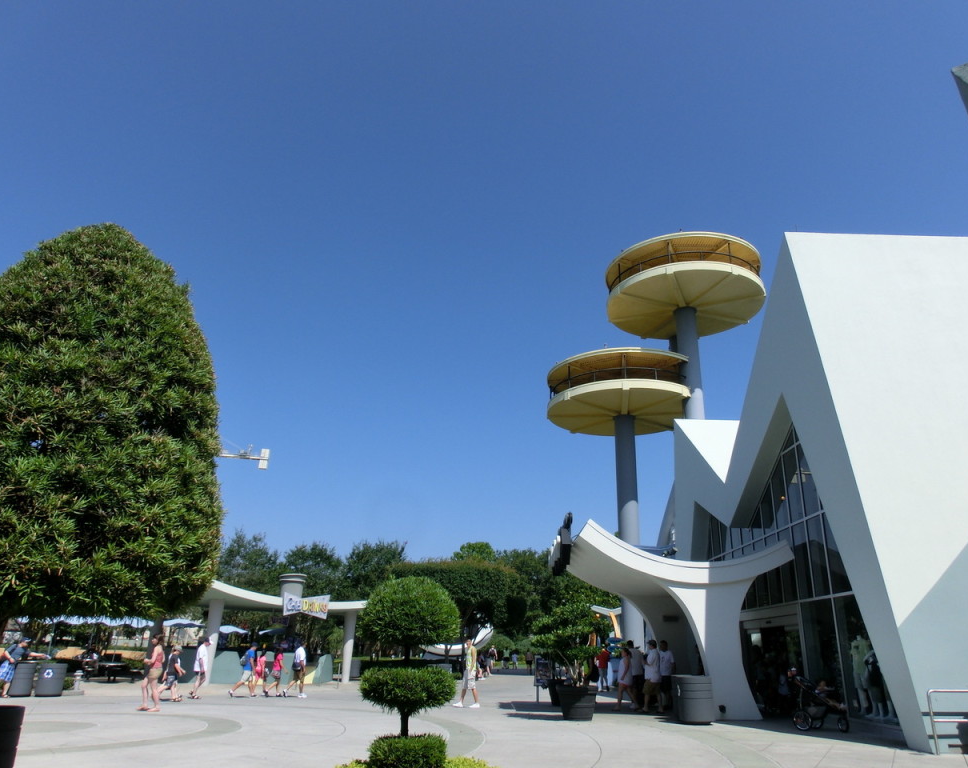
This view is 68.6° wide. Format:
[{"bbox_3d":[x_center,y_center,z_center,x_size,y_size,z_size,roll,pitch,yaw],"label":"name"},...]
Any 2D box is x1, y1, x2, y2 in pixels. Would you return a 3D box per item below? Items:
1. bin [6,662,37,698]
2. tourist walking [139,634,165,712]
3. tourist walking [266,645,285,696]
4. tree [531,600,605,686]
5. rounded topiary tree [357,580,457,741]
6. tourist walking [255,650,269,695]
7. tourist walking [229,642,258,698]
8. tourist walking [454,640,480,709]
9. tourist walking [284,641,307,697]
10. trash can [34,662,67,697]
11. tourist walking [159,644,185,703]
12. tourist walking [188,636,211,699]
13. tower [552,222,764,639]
[{"bbox_3d":[-14.742,9.431,22.621,0.750,0.980,0.700,6,-21,-14],"label":"bin"},{"bbox_3d":[-7.587,6.717,16.526,0.600,1.650,0.500,8,-22,-19],"label":"tourist walking"},{"bbox_3d":[-6.907,9.627,23.819,0.620,1.584,0.460,5,-21,-11],"label":"tourist walking"},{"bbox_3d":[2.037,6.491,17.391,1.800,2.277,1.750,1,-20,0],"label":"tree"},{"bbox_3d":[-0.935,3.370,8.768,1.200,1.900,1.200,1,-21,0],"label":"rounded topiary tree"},{"bbox_3d":[-7.475,9.767,24.018,0.500,1.451,0.450,5,-21,-11],"label":"tourist walking"},{"bbox_3d":[-7.896,9.524,23.659,0.900,1.710,0.520,1,-21,0],"label":"tourist walking"},{"bbox_3d":[-0.447,7.796,19.157,0.680,1.750,0.520,10,-22,-21],"label":"tourist walking"},{"bbox_3d":[-6.295,9.513,23.733,0.720,1.747,0.500,5,-21,-11],"label":"tourist walking"},{"bbox_3d":[-13.845,9.483,22.739,0.750,0.980,0.700,6,-21,-14],"label":"trash can"},{"bbox_3d":[-9.138,8.628,21.132,0.780,1.530,0.500,1,-21,0],"label":"tourist walking"},{"bbox_3d":[-9.111,9.074,22.718,0.600,1.813,0.520,5,-21,-11],"label":"tourist walking"},{"bbox_3d":[12.214,4.179,46.056,16.000,28.000,13.800,1,-21,0],"label":"tower"}]

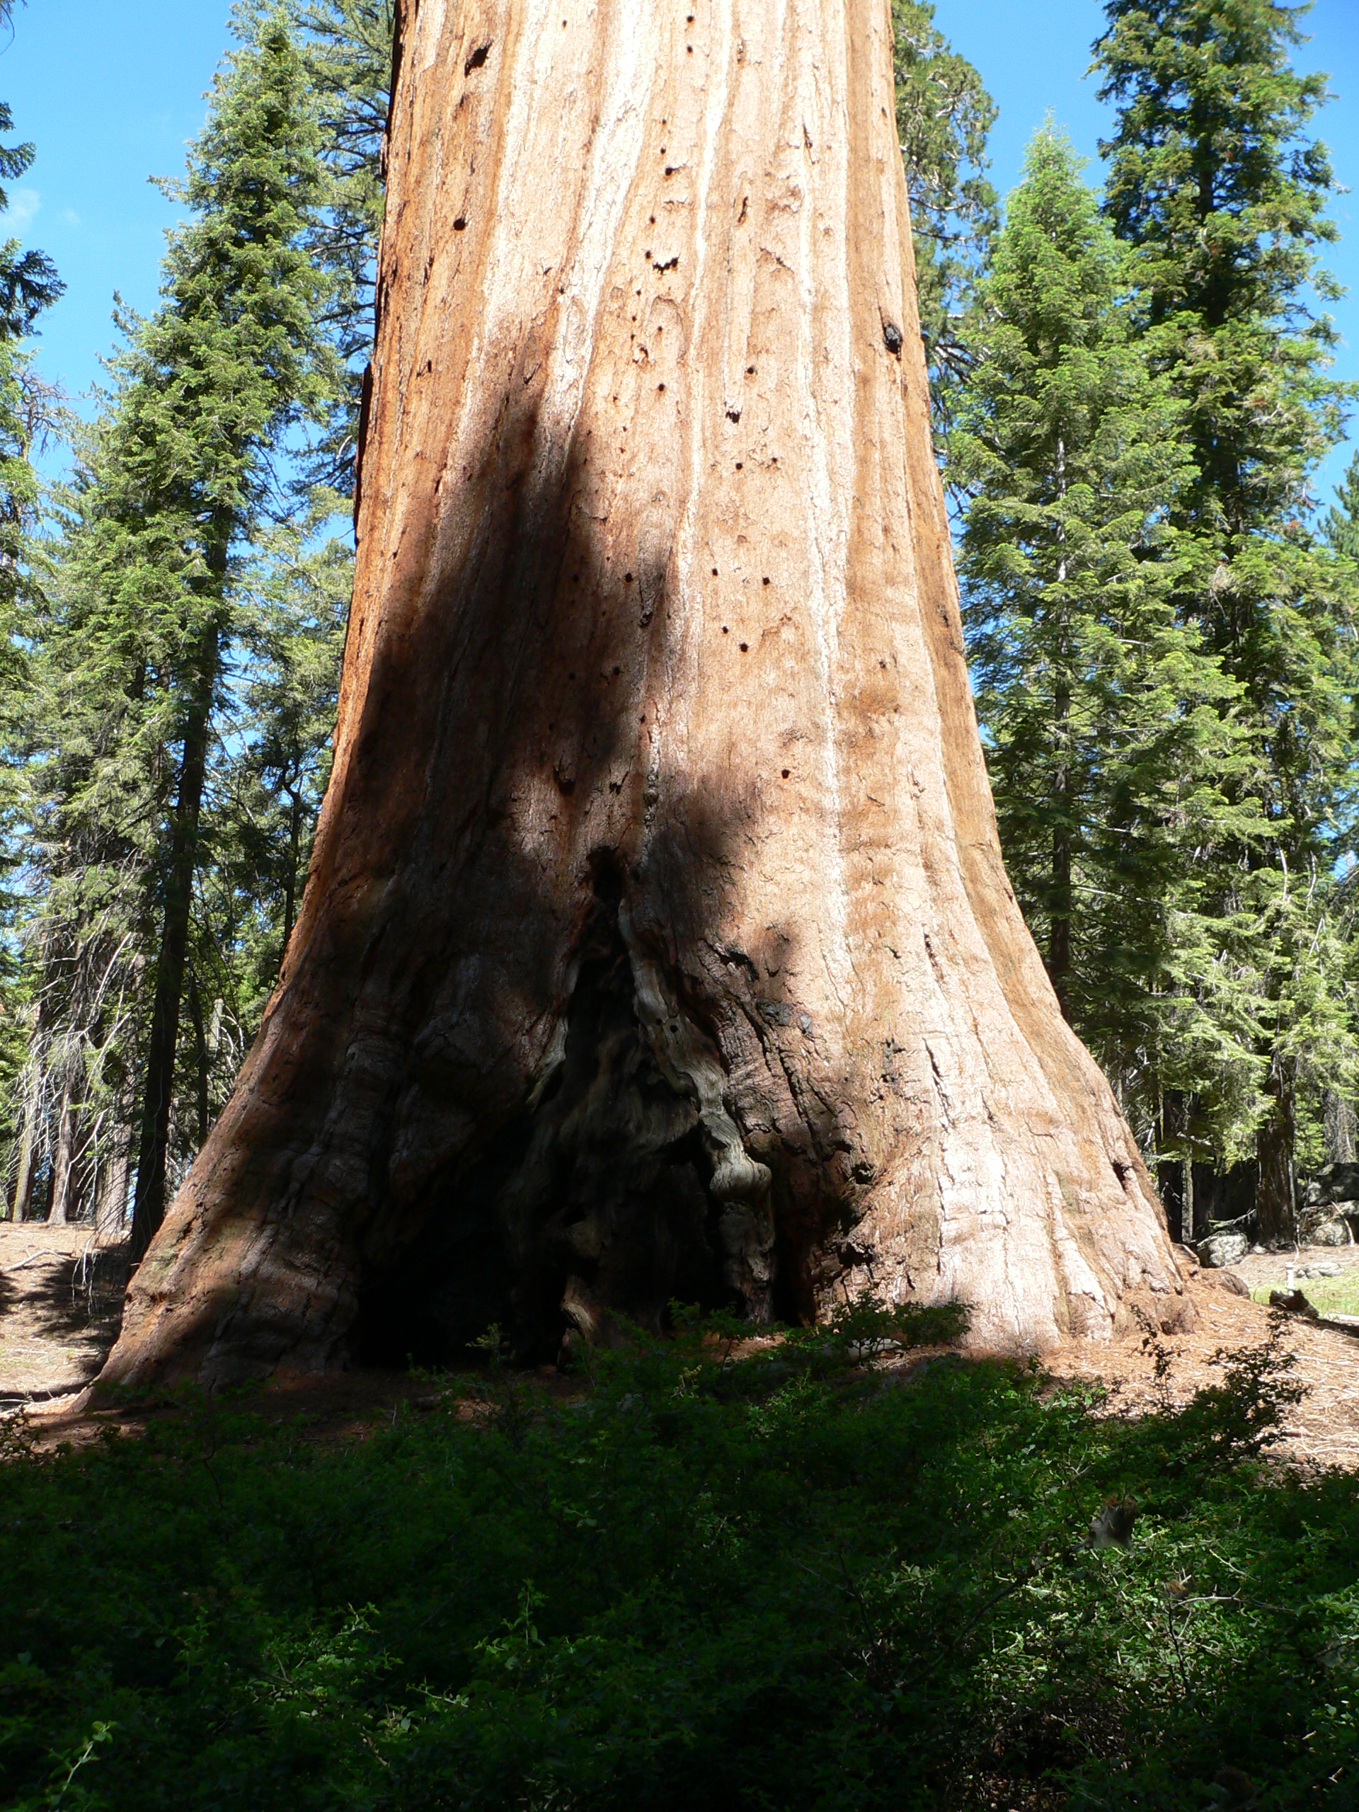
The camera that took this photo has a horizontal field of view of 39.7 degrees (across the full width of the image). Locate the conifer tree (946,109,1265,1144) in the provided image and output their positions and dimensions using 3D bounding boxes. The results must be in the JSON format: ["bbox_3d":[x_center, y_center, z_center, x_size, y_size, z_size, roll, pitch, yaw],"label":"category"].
[{"bbox_3d":[6.221,-4.325,30.761,5.400,19.560,5.400,0,-13,0],"label":"conifer tree"}]

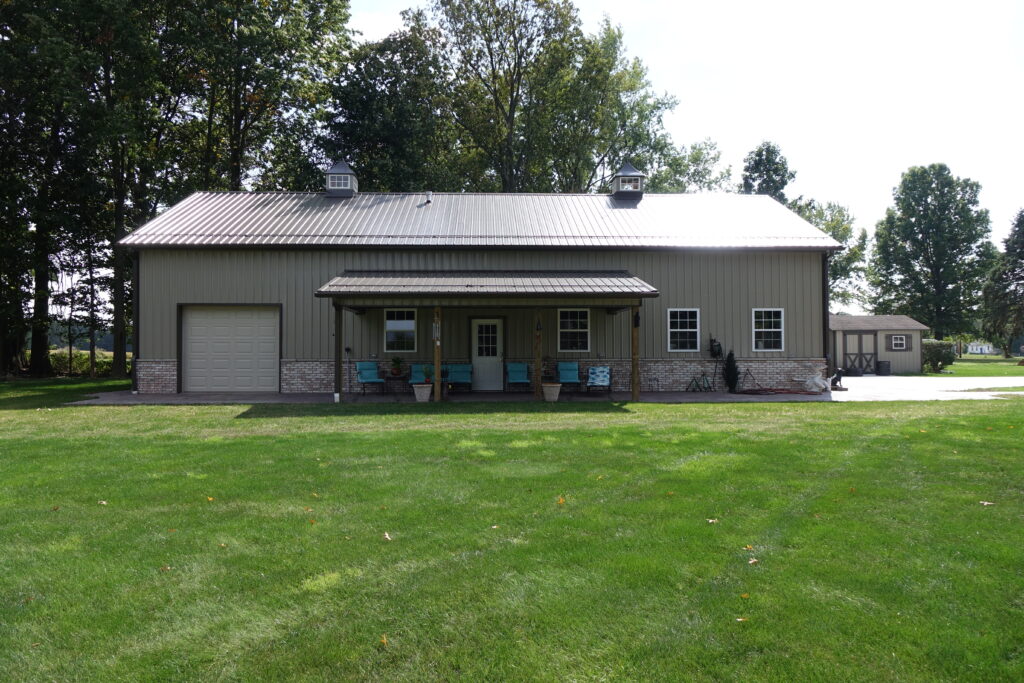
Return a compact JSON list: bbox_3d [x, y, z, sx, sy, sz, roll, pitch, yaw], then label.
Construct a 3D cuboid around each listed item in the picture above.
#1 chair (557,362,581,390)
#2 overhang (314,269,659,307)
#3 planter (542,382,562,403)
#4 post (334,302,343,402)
[{"bbox_3d":[1.565,0.990,18.750,0.660,0.860,0.700,0,-1,-1],"label":"chair"},{"bbox_3d":[-0.610,-1.450,17.580,8.000,1.170,3.500,0,0,-1],"label":"overhang"},{"bbox_3d":[0.976,1.224,16.450,0.480,0.460,0.480,0,-1,-1],"label":"planter"},{"bbox_3d":[-4.140,0.275,16.310,0.145,2.360,0.145,0,-1,-1],"label":"post"}]

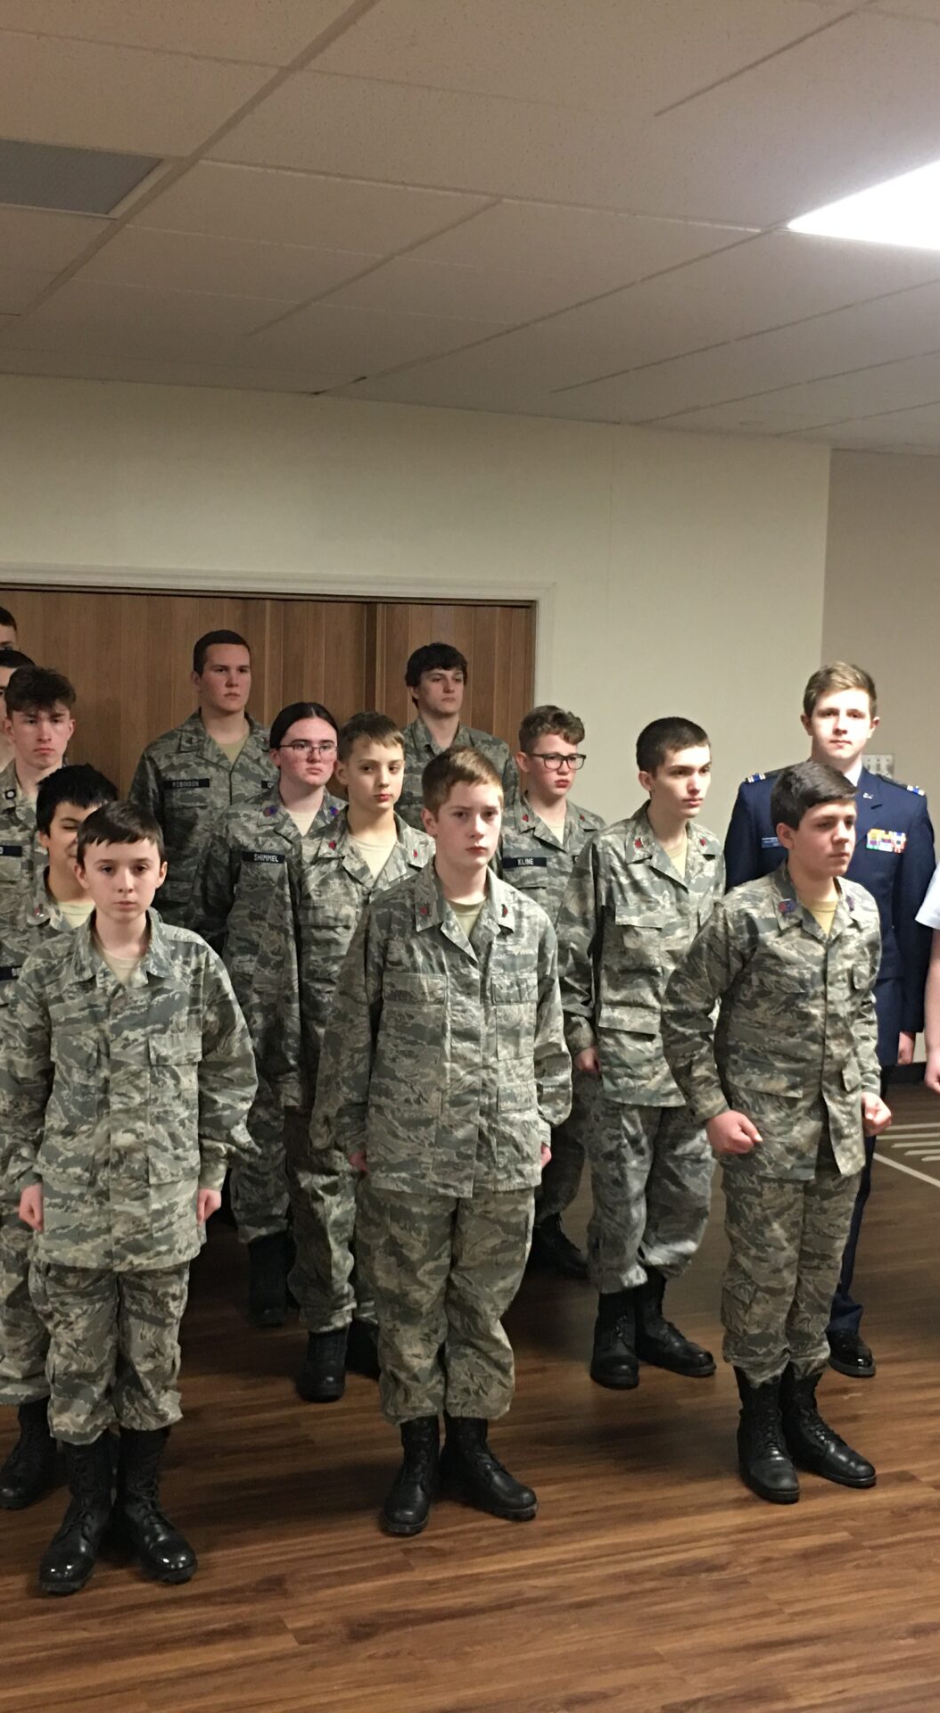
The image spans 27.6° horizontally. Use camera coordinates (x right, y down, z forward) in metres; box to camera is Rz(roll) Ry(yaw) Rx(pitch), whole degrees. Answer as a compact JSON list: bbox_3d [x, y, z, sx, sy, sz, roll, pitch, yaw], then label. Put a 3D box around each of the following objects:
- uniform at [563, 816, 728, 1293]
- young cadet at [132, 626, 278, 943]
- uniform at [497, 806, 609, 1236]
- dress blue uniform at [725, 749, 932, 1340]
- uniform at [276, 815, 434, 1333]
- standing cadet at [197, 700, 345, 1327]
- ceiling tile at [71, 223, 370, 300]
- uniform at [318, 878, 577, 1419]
[{"bbox_3d":[0.436,0.489,4.818,0.480,1.247,0.290,-2,7,-23],"label":"uniform"},{"bbox_3d":[-0.752,0.270,5.619,0.530,1.850,0.330,-1,6,-22],"label":"young cadet"},{"bbox_3d":[0.222,0.453,5.564,0.480,1.267,0.290,-2,7,-23],"label":"uniform"},{"bbox_3d":[0.928,0.519,4.913,0.550,1.505,0.310,0,6,-14],"label":"dress blue uniform"},{"bbox_3d":[-0.277,0.536,4.749,0.450,1.285,0.290,-1,6,-22],"label":"uniform"},{"bbox_3d":[-0.497,0.418,5.203,0.470,1.655,0.310,-1,6,-22],"label":"standing cadet"},{"bbox_3d":[-0.584,-1.398,4.516,0.614,0.020,0.614,-1,6,-23],"label":"ceiling tile"},{"bbox_3d":[-0.043,0.613,4.036,0.520,1.205,0.310,-1,6,-22],"label":"uniform"}]

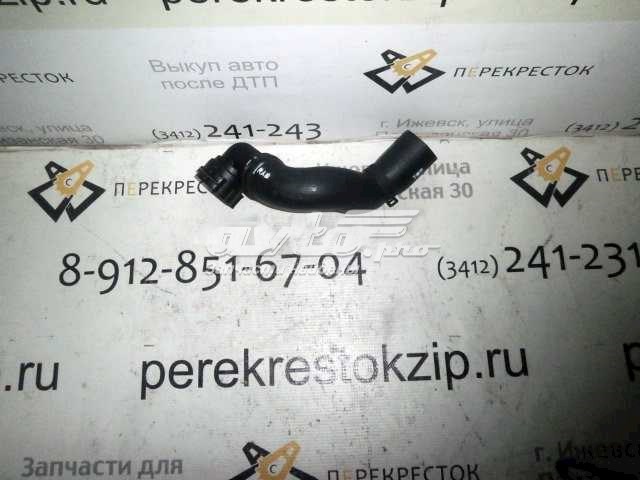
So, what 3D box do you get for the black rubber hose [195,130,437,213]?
[{"bbox_3d":[-0.004,-0.072,0.505,0.252,0.055,0.082,-4,79,-2],"label":"black rubber hose"}]

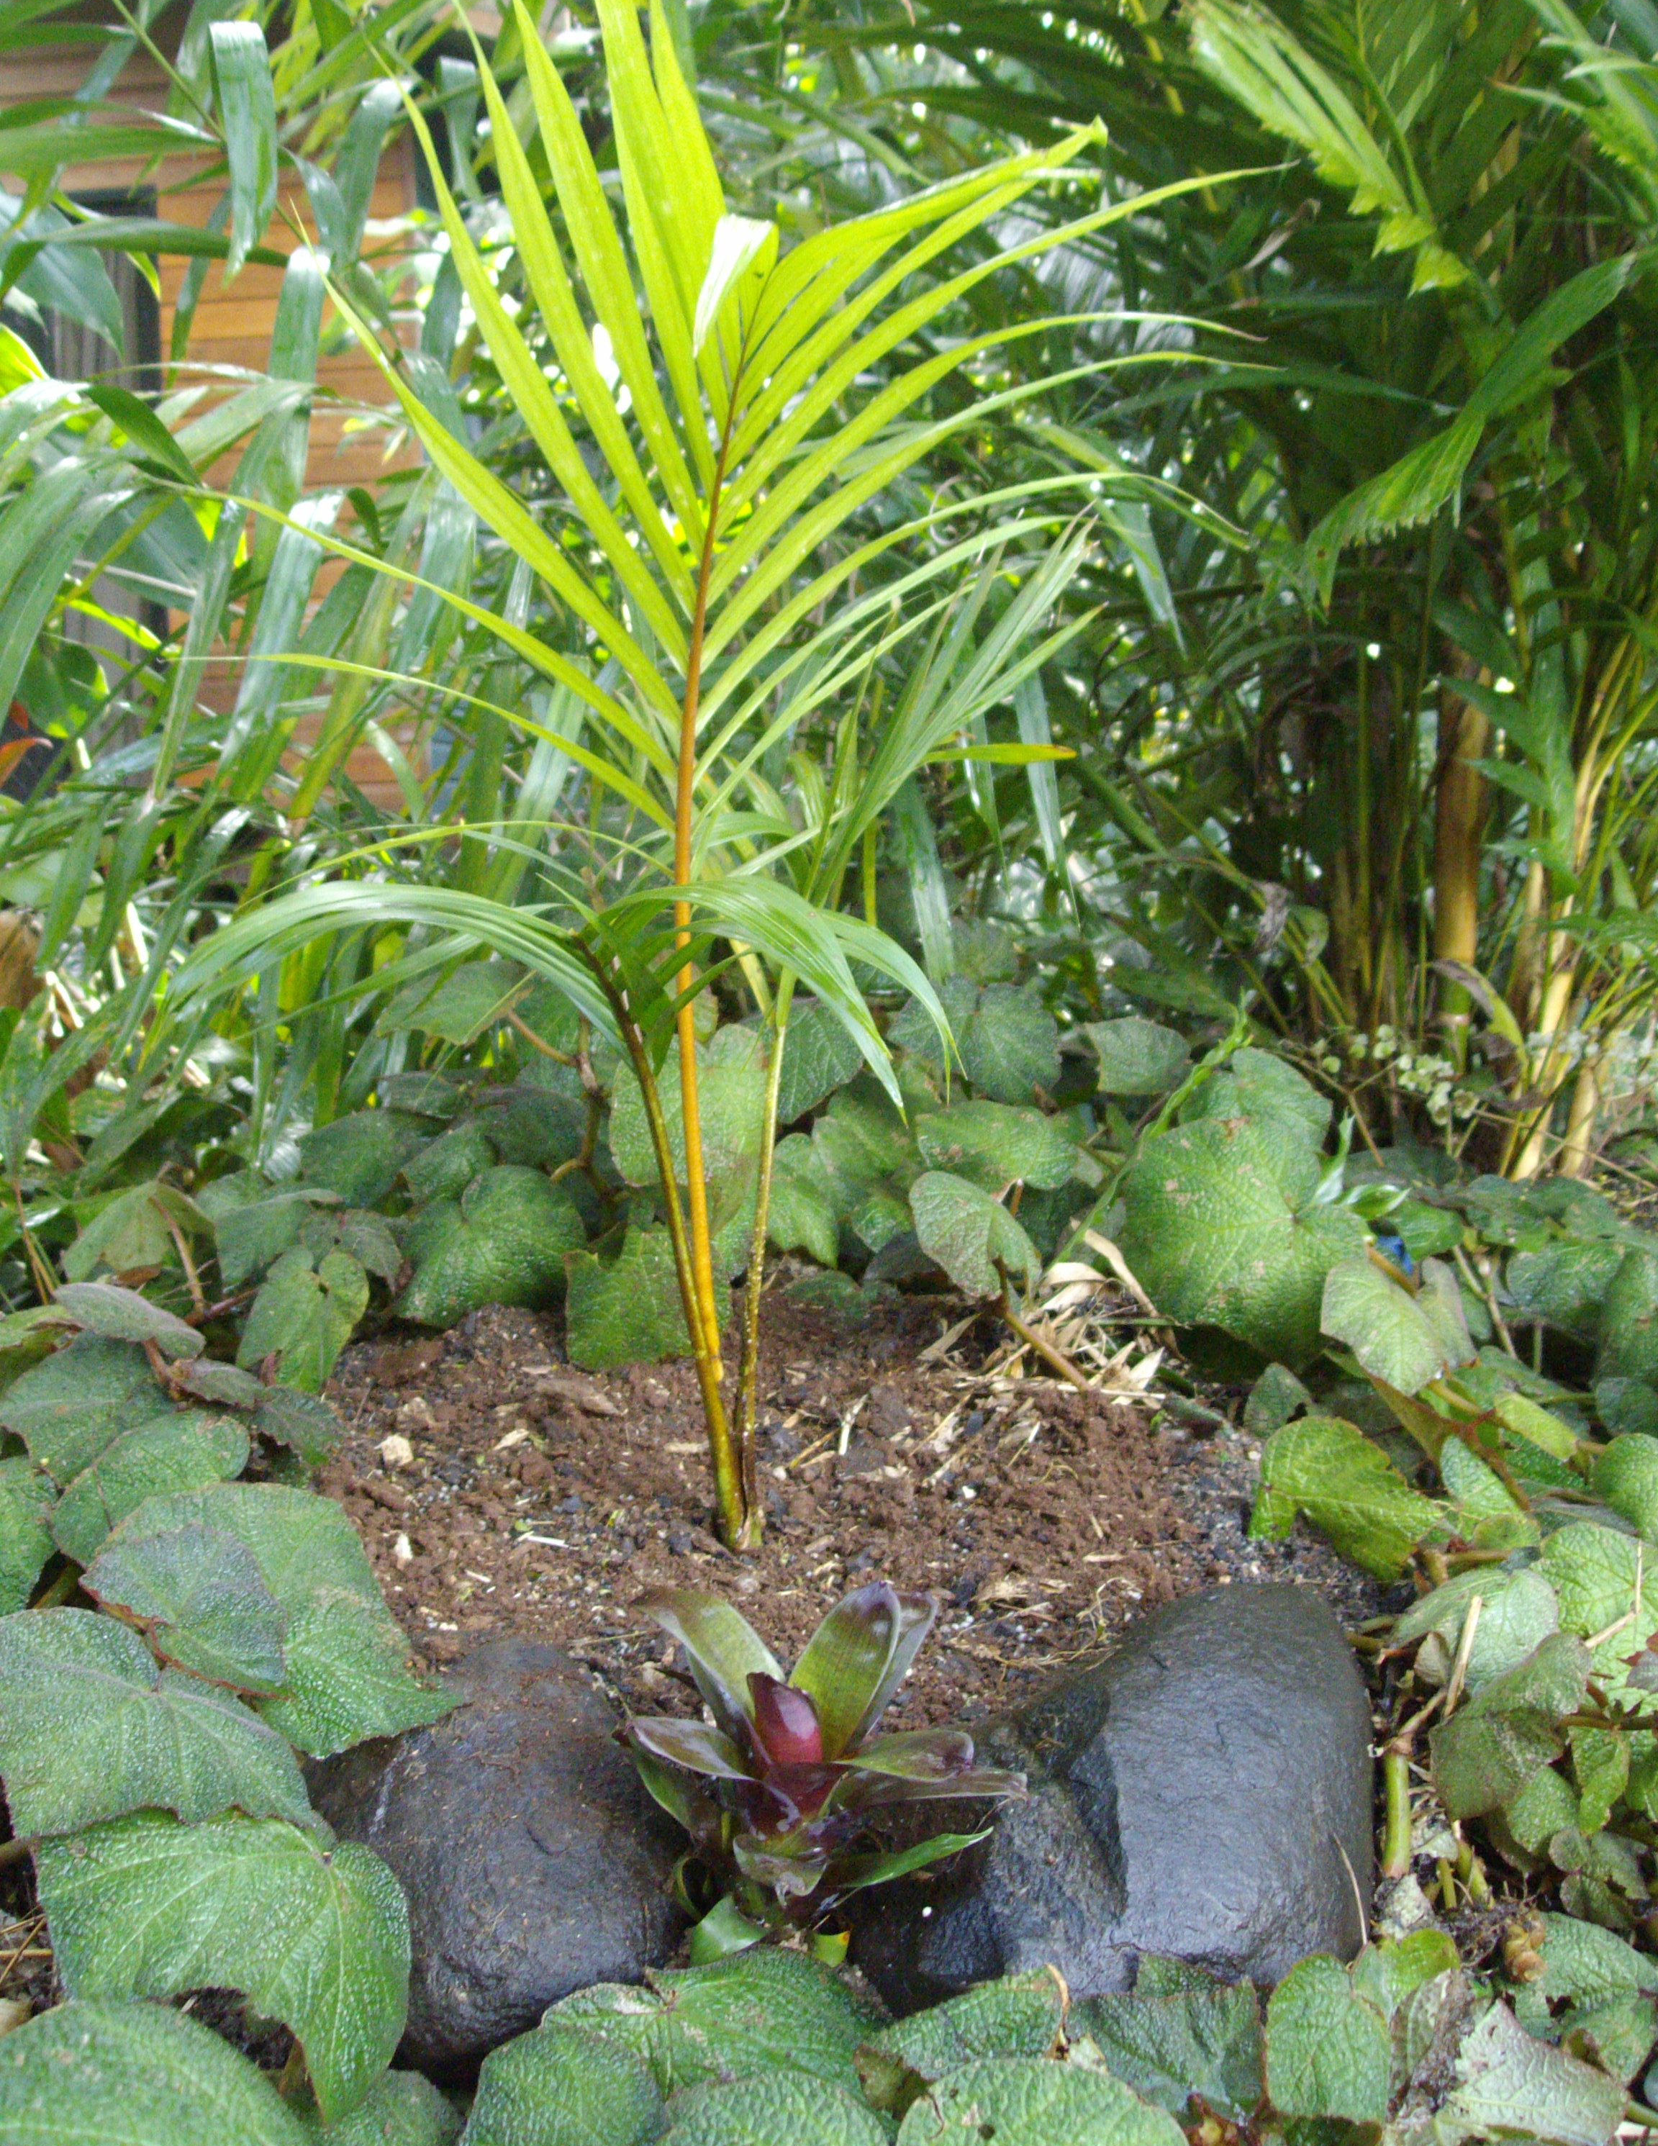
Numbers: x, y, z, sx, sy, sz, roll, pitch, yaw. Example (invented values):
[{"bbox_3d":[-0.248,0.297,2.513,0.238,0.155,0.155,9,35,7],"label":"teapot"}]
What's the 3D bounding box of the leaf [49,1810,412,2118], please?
[{"bbox_3d":[-0.310,0.462,1.209,0.162,0.060,0.206,-27,62,-23],"label":"leaf"}]

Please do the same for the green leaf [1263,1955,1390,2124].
[{"bbox_3d":[0.257,0.500,1.185,0.069,0.086,0.025,17,-22,7],"label":"green leaf"}]

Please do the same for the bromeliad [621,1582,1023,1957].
[{"bbox_3d":[-0.004,0.408,1.360,0.230,0.192,0.221,0,16,0],"label":"bromeliad"}]

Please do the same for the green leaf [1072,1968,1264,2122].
[{"bbox_3d":[0.185,0.506,1.210,0.102,0.030,0.088,38,63,23],"label":"green leaf"}]

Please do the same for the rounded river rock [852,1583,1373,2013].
[{"bbox_3d":[0.170,0.438,1.410,0.304,0.219,0.276,0,16,0],"label":"rounded river rock"}]

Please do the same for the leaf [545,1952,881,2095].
[{"bbox_3d":[-0.059,0.489,1.177,0.164,0.035,0.088,5,38,6],"label":"leaf"}]

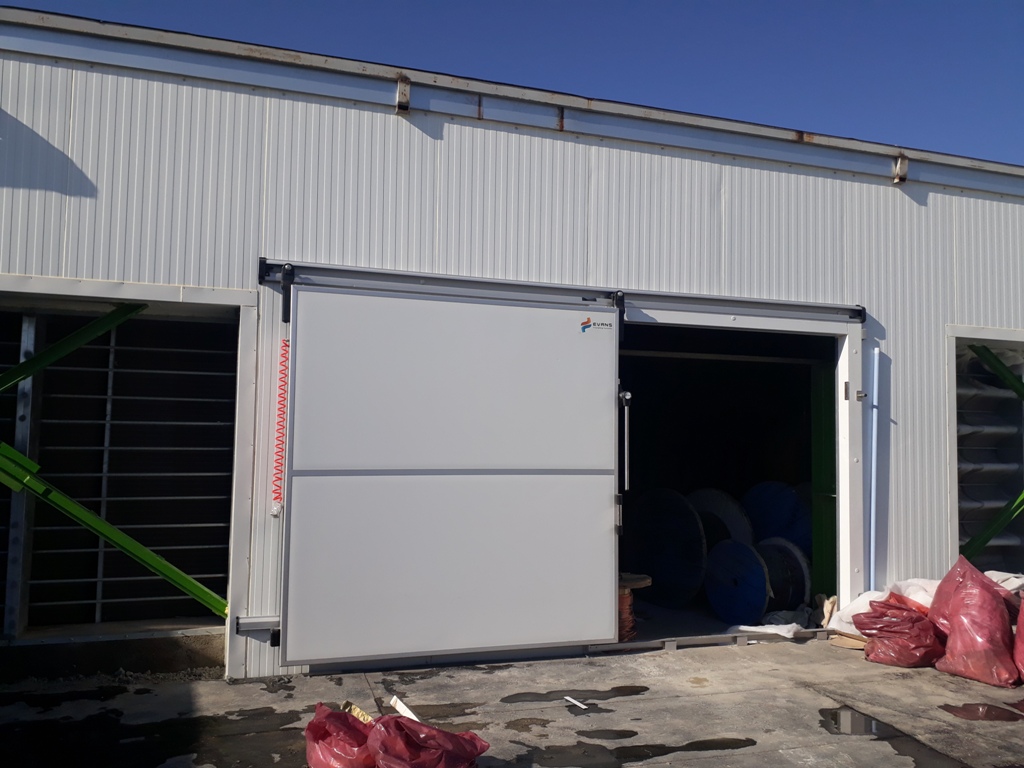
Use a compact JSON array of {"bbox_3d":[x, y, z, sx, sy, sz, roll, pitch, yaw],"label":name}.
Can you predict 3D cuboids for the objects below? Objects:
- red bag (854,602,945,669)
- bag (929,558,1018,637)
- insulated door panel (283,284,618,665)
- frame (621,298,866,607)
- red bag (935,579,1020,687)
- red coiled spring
[{"bbox_3d":[2.827,1.774,5.788,0.470,0.400,0.500,2,-4,-18],"label":"red bag"},{"bbox_3d":[3.421,1.615,5.822,0.440,0.740,0.500,2,-4,-18],"label":"bag"},{"bbox_3d":[-0.340,0.595,5.369,2.269,2.356,0.110,2,-4,-18],"label":"insulated door panel"},{"bbox_3d":[1.719,0.671,6.151,2.330,2.520,0.160,2,-4,-18],"label":"frame"},{"bbox_3d":[3.257,1.619,5.453,0.400,0.680,0.530,2,-4,-18],"label":"red bag"},{"bbox_3d":[-1.469,0.239,5.048,0.060,1.060,0.055,2,-4,-18],"label":"red coiled spring"}]

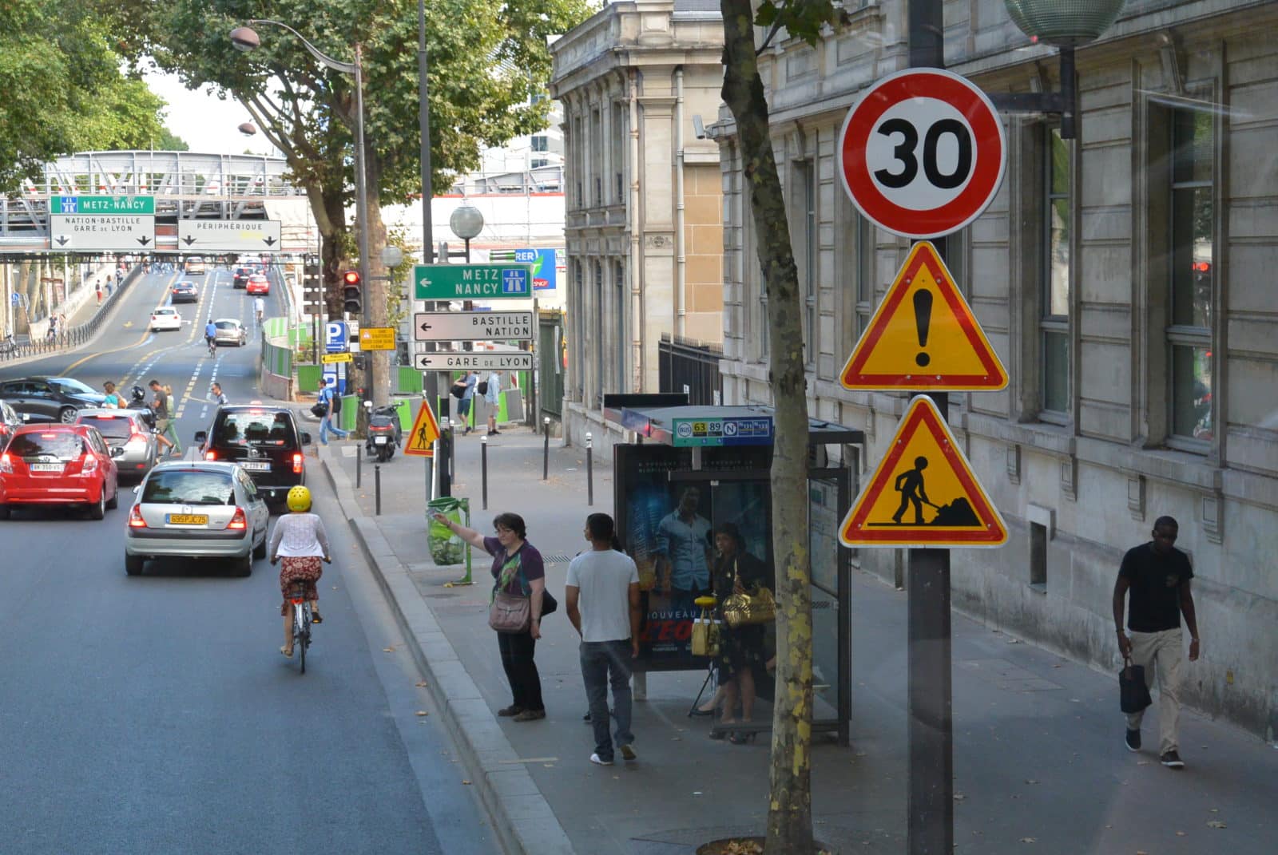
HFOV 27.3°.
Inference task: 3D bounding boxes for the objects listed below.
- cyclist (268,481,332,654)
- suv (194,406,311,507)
[{"bbox_3d":[-3.140,1.338,24.400,0.580,1.580,0.850,-1,4,-9],"label":"cyclist"},{"bbox_3d":[-6.948,0.446,47.259,1.800,1.820,4.450,-1,3,-9],"label":"suv"}]

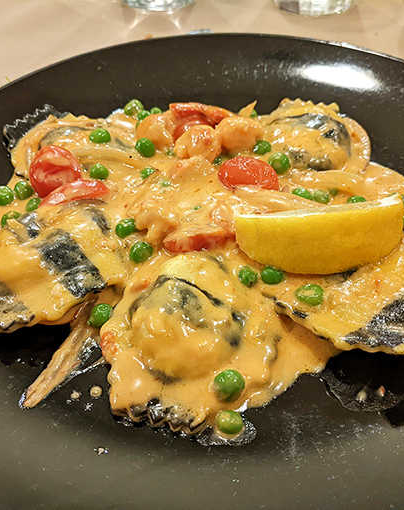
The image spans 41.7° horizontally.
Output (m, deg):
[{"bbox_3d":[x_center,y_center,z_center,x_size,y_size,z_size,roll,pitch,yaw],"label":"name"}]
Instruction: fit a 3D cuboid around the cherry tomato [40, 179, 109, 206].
[{"bbox_3d":[-0.054,-0.027,0.227,0.030,0.012,0.017,-13,48,-9],"label":"cherry tomato"}]

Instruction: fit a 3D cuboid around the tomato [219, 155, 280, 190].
[{"bbox_3d":[0.020,-0.036,0.231,0.026,0.015,0.024,-3,47,0],"label":"tomato"}]

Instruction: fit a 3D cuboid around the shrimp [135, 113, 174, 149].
[{"bbox_3d":[-0.023,-0.060,0.258,0.021,0.018,0.020,-3,47,0],"label":"shrimp"}]

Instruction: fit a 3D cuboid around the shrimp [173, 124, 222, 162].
[{"bbox_3d":[-0.002,-0.052,0.247,0.024,0.018,0.020,-3,47,0],"label":"shrimp"}]

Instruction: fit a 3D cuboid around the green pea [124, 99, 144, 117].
[{"bbox_3d":[-0.036,-0.078,0.281,0.010,0.009,0.010,-3,47,0],"label":"green pea"}]

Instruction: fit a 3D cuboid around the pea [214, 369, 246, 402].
[{"bbox_3d":[0.008,0.038,0.156,0.009,0.009,0.009,-3,47,0],"label":"pea"}]

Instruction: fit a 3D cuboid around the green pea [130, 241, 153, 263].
[{"bbox_3d":[-0.023,-0.001,0.203,0.009,0.009,0.009,-3,47,0],"label":"green pea"}]

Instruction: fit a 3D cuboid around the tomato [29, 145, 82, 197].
[{"bbox_3d":[-0.063,-0.035,0.226,0.022,0.021,0.018,-17,48,-12],"label":"tomato"}]

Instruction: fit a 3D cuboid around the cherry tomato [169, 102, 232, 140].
[{"bbox_3d":[-0.001,-0.066,0.262,0.030,0.018,0.020,-2,46,0],"label":"cherry tomato"}]

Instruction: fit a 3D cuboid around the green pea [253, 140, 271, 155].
[{"bbox_3d":[0.029,-0.051,0.253,0.009,0.008,0.009,-3,47,0],"label":"green pea"}]

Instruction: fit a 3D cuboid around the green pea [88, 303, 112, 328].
[{"bbox_3d":[-0.036,0.021,0.187,0.008,0.008,0.008,-3,47,0],"label":"green pea"}]

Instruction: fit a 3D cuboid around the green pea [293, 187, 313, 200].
[{"bbox_3d":[0.043,-0.025,0.225,0.009,0.008,0.009,-3,47,0],"label":"green pea"}]

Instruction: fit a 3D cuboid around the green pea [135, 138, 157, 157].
[{"bbox_3d":[-0.025,-0.047,0.235,0.009,0.009,0.009,-3,47,0],"label":"green pea"}]

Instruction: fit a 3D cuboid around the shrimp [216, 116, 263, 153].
[{"bbox_3d":[0.018,-0.057,0.253,0.025,0.018,0.021,-3,47,0],"label":"shrimp"}]

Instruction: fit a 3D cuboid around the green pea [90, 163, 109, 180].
[{"bbox_3d":[-0.047,-0.038,0.245,0.009,0.008,0.009,-3,47,0],"label":"green pea"}]

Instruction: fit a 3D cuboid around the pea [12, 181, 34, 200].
[{"bbox_3d":[-0.077,-0.028,0.230,0.008,0.008,0.008,-3,47,0],"label":"pea"}]

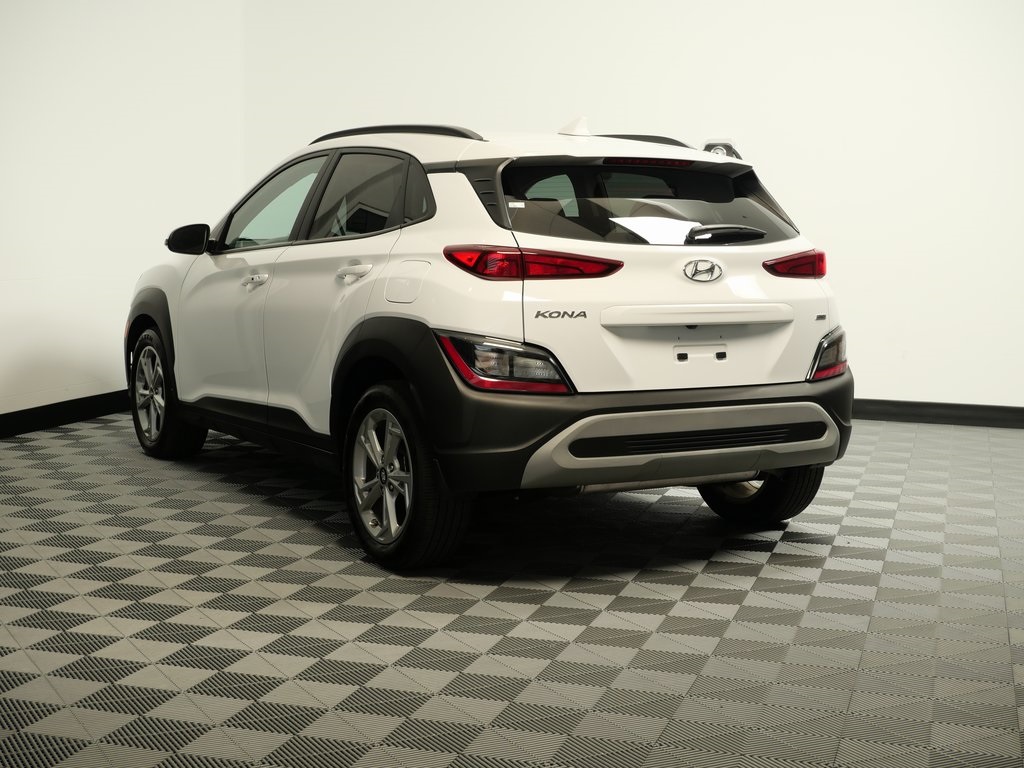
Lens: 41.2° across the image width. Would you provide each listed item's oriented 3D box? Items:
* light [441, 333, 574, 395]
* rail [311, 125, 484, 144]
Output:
[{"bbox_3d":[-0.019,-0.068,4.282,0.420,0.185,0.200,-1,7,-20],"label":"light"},{"bbox_3d":[-0.481,-0.949,5.271,0.080,0.090,1.420,-3,7,-32],"label":"rail"}]

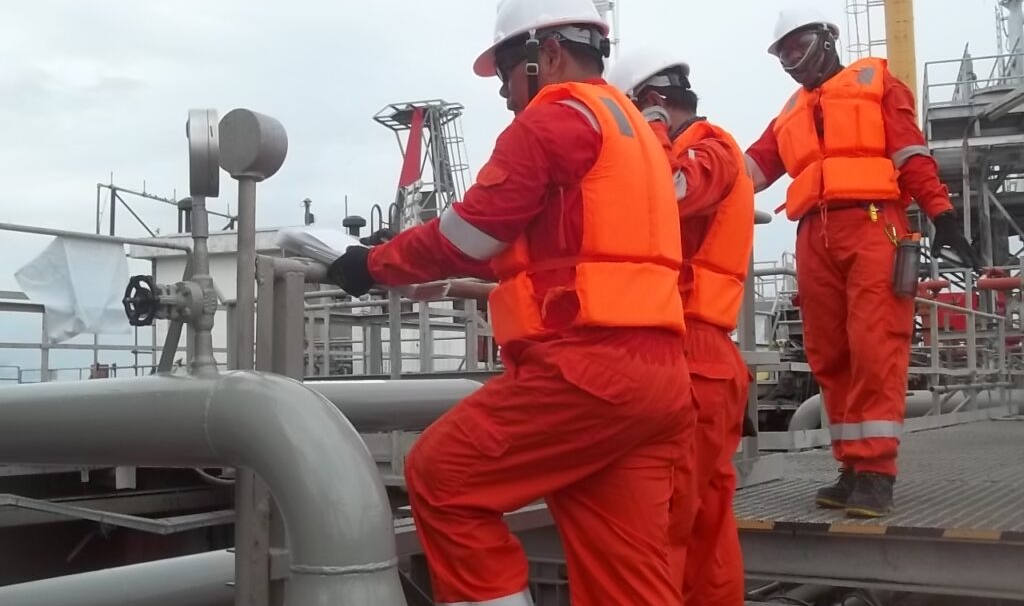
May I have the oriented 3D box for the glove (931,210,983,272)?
[{"bbox_3d":[1.416,-0.200,3.400,0.120,0.190,0.090,-31,-6,10],"label":"glove"}]

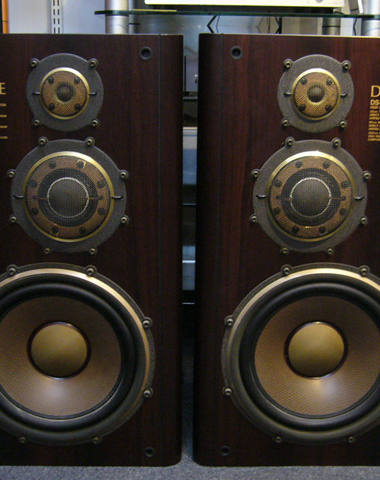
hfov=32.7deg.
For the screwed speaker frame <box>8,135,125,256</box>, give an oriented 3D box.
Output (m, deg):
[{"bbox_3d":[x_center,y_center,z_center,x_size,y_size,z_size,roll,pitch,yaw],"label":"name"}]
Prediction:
[{"bbox_3d":[-0.189,-0.066,1.007,0.184,0.184,0.045,1,13,0],"label":"screwed speaker frame"}]

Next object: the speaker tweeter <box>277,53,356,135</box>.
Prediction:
[{"bbox_3d":[0.190,-0.220,0.978,0.118,0.118,0.035,0,13,-1],"label":"speaker tweeter"}]

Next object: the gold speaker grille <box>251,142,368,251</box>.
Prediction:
[{"bbox_3d":[0.188,-0.066,1.014,0.184,0.184,0.045,0,13,-1],"label":"gold speaker grille"}]

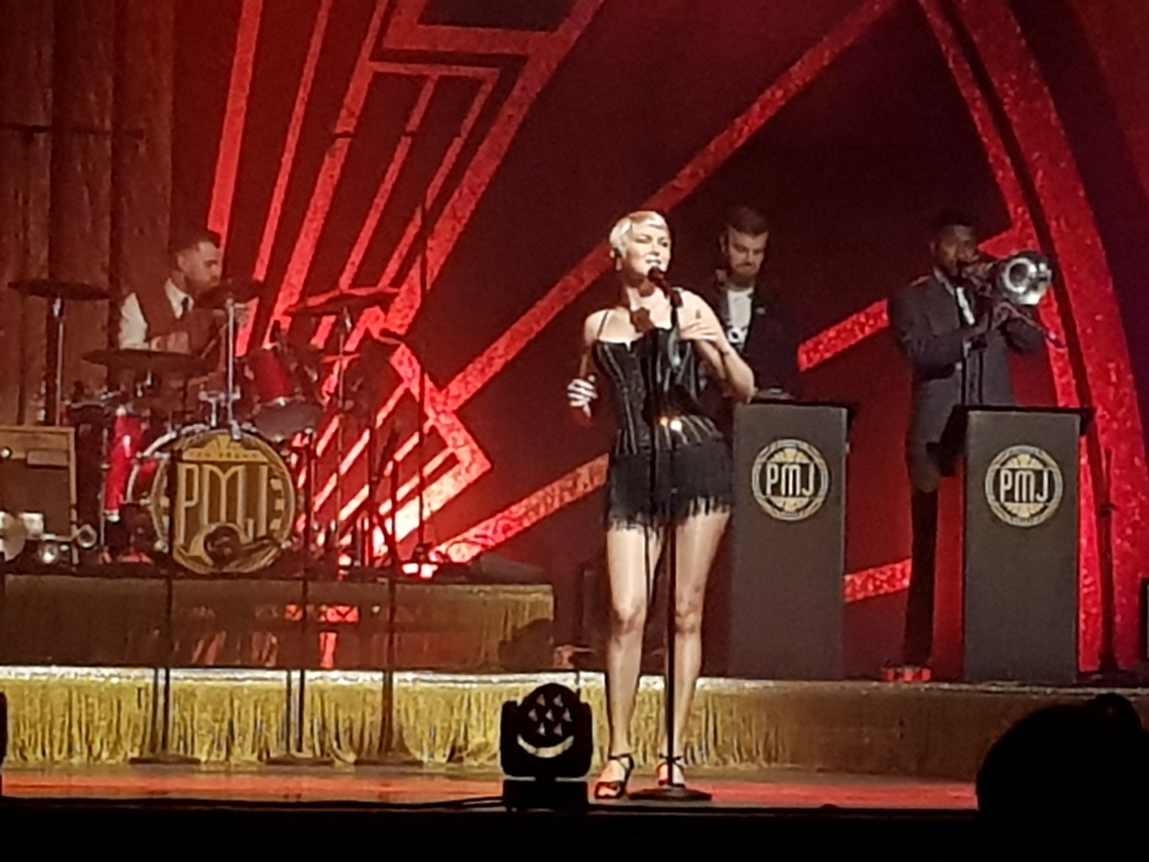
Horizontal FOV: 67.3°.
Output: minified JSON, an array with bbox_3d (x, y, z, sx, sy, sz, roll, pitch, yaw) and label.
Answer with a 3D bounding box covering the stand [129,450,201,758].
[{"bbox_3d":[-1.420,0.600,3.000,0.250,1.110,0.250,1,0,0],"label":"stand"}]

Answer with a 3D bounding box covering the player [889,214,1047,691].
[{"bbox_3d":[1.510,0.057,3.300,0.530,1.790,0.480,1,0,-13],"label":"player"}]

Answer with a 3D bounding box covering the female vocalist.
[{"bbox_3d":[0.263,0.222,2.620,0.540,1.740,0.400,1,0,16],"label":"female vocalist"}]

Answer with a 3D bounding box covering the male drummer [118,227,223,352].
[{"bbox_3d":[-1.700,-0.190,3.720,0.580,1.360,0.720,1,0,-37],"label":"male drummer"}]

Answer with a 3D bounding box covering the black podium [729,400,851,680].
[{"bbox_3d":[0.800,0.400,3.220,0.430,1.020,0.320,1,0,14],"label":"black podium"}]

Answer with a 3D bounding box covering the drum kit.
[{"bbox_3d":[-1.500,-0.050,3.560,1.450,1.180,1.100,1,0,-19],"label":"drum kit"}]

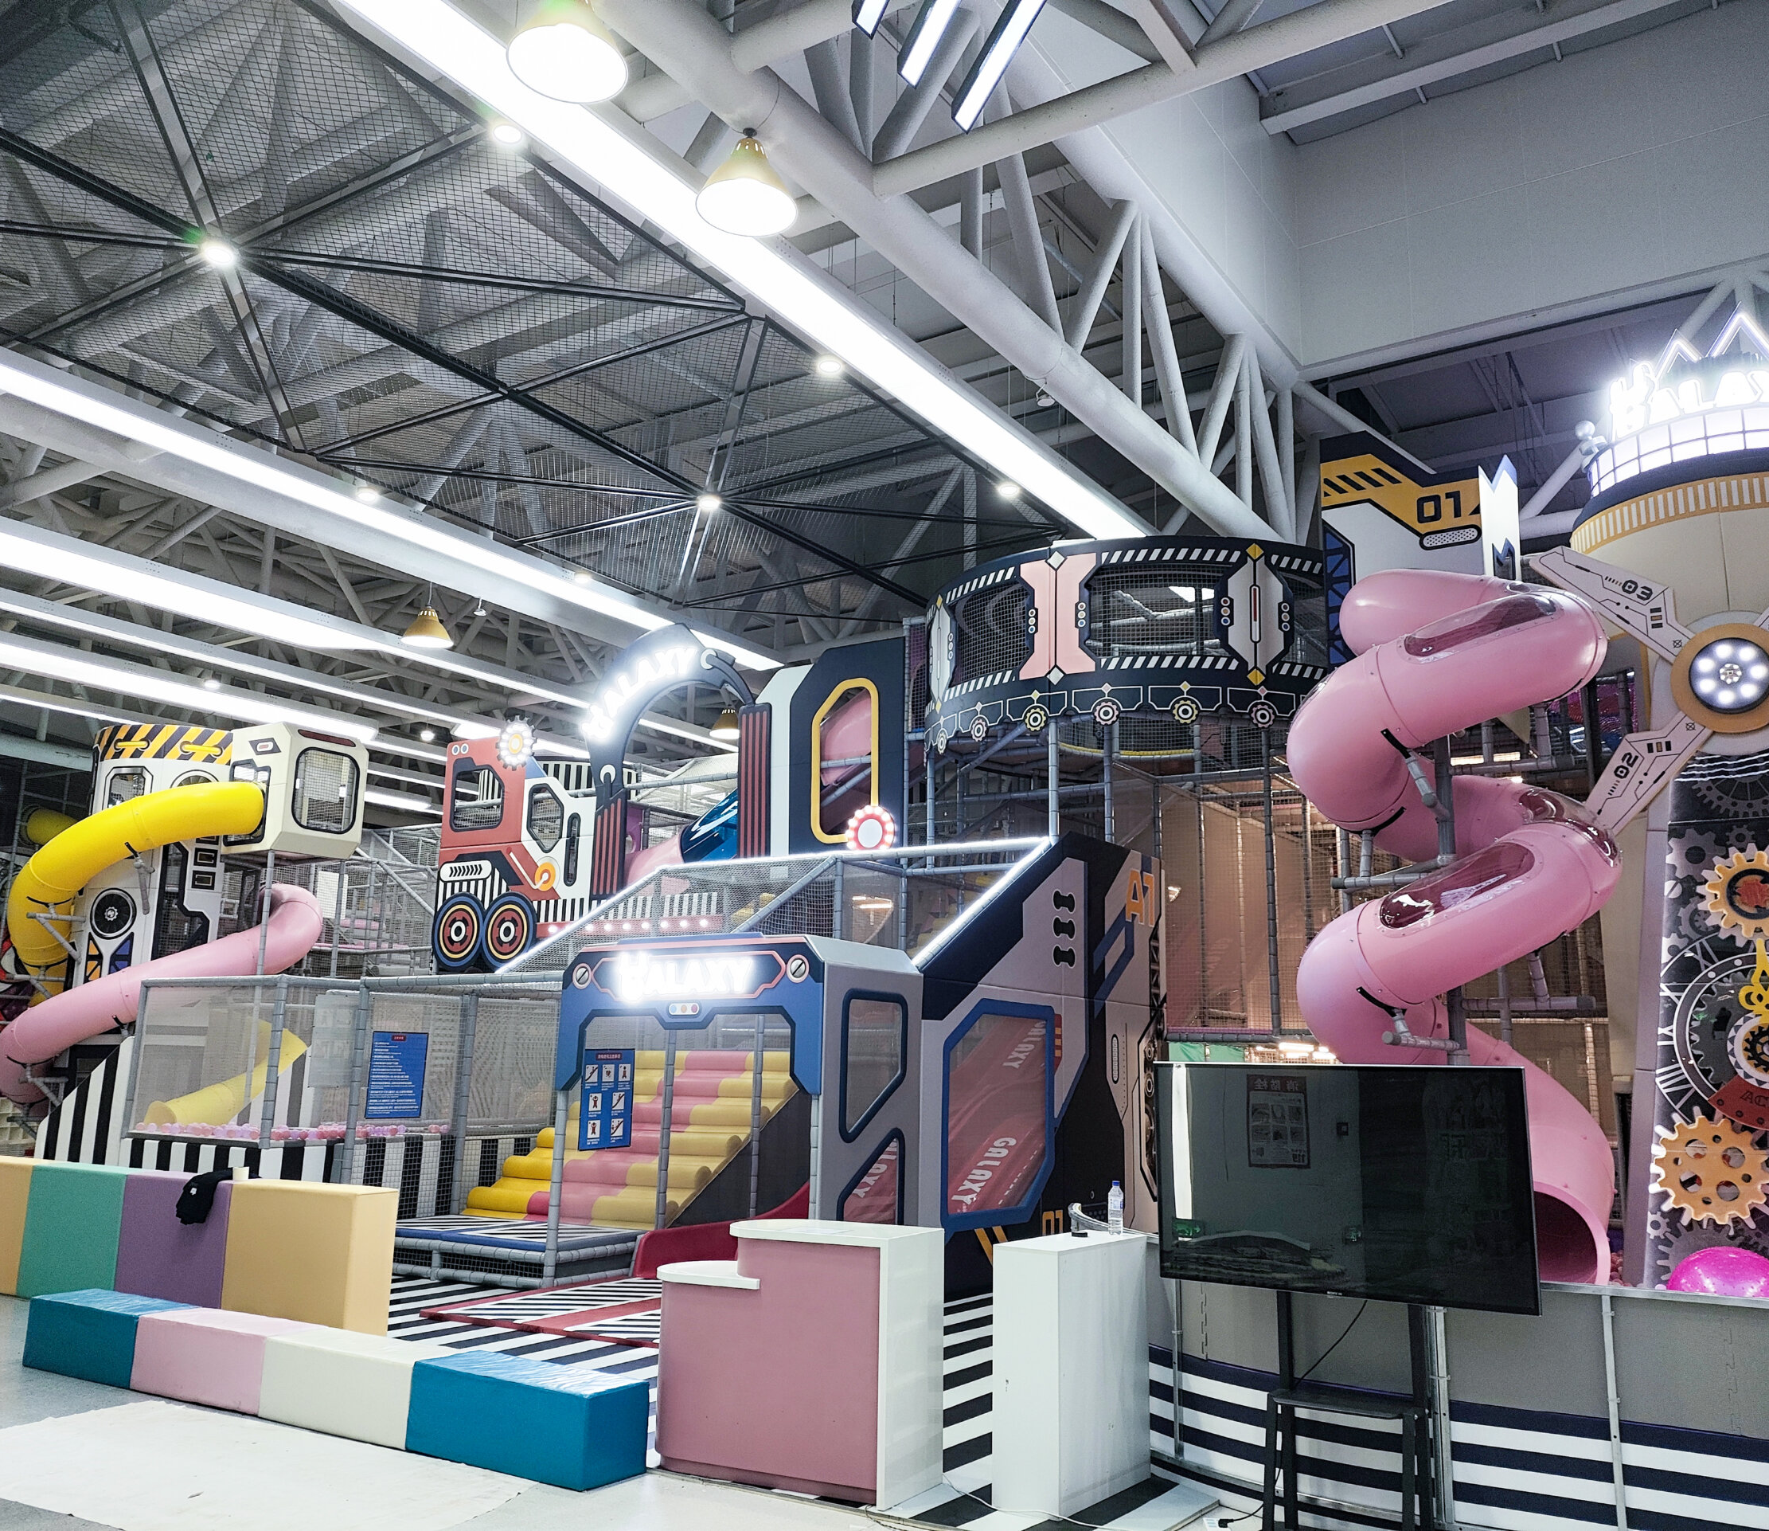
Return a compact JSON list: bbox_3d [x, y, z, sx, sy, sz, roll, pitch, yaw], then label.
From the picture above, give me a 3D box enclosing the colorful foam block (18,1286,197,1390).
[{"bbox_3d":[-4.152,3.061,7.902,1.035,0.354,0.330,-6,-14,32],"label":"colorful foam block"}]

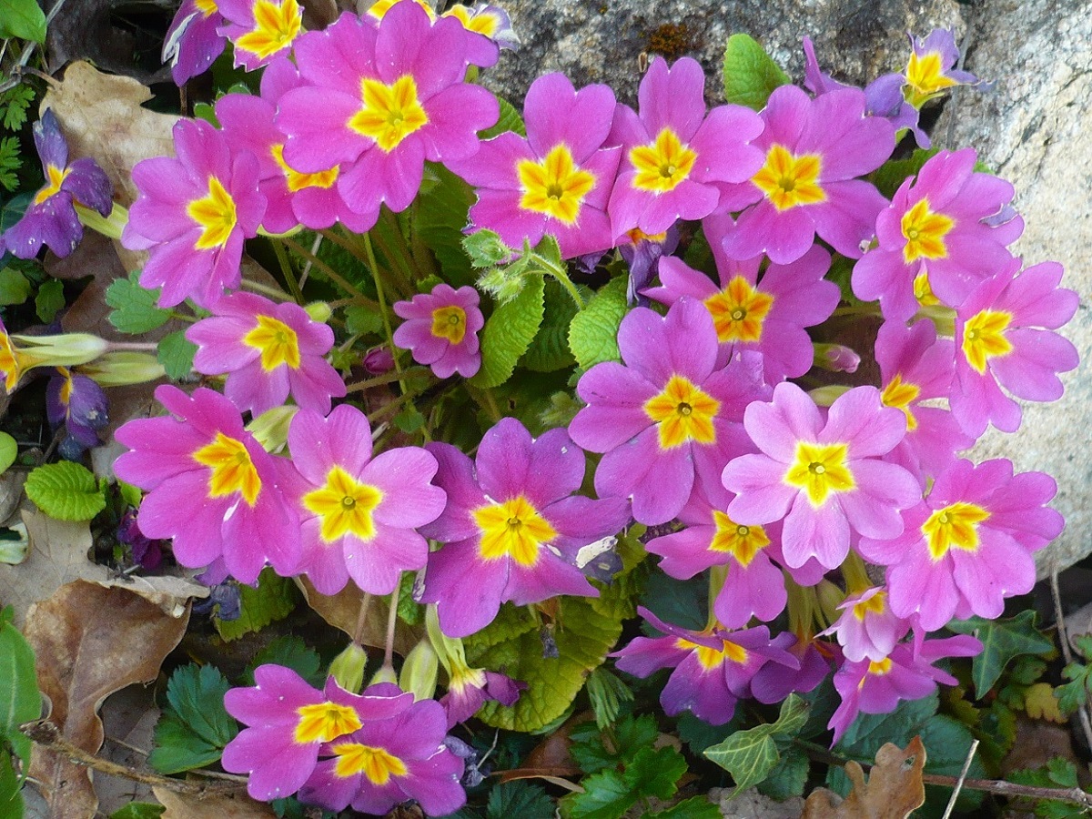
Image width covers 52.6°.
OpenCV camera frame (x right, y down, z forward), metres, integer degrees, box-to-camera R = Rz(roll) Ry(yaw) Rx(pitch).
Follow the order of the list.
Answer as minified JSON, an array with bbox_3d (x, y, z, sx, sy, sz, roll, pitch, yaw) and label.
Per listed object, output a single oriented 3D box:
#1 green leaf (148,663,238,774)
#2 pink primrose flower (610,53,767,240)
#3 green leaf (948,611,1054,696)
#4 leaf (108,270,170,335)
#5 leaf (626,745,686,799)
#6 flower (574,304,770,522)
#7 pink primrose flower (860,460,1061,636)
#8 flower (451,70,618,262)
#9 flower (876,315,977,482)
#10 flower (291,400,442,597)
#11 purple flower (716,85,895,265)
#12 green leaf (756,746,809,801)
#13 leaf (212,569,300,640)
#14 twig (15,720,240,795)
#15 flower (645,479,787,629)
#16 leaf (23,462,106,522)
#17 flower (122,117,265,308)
[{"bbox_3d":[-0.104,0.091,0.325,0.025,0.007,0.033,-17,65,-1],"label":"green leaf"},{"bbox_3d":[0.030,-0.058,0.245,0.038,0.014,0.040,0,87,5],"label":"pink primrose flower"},{"bbox_3d":[0.115,0.062,0.280,0.026,0.008,0.022,13,73,4],"label":"green leaf"},{"bbox_3d":[-0.105,-0.028,0.285,0.019,0.006,0.017,5,73,2],"label":"leaf"},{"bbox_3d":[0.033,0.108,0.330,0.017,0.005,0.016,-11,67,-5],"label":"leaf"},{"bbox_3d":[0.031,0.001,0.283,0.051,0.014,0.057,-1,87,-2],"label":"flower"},{"bbox_3d":[0.098,0.032,0.262,0.048,0.041,0.018,-8,12,-7],"label":"pink primrose flower"},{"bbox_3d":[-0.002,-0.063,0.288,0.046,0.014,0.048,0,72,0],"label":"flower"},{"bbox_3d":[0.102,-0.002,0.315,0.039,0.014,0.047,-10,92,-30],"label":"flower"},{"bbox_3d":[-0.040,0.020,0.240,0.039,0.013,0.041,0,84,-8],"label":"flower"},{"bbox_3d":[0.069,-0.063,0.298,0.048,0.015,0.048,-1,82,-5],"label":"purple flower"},{"bbox_3d":[0.062,0.096,0.295,0.015,0.004,0.018,-6,76,-7],"label":"green leaf"},{"bbox_3d":[-0.076,0.048,0.290,0.022,0.007,0.027,-6,69,-2],"label":"leaf"},{"bbox_3d":[-0.103,0.087,0.275,0.060,0.006,0.007,12,61,7],"label":"twig"},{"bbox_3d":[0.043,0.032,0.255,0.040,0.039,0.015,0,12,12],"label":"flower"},{"bbox_3d":[-0.135,0.023,0.310,0.023,0.006,0.018,6,72,-1],"label":"leaf"},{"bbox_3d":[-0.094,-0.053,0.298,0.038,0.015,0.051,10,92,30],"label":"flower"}]

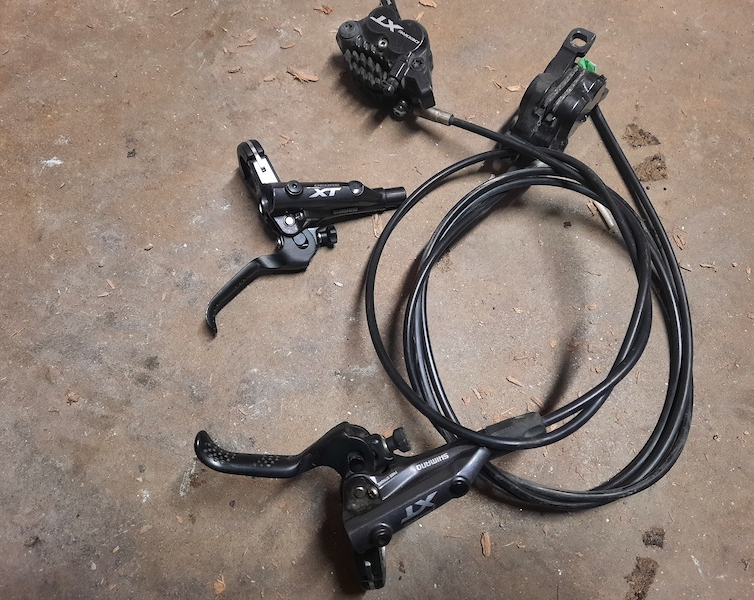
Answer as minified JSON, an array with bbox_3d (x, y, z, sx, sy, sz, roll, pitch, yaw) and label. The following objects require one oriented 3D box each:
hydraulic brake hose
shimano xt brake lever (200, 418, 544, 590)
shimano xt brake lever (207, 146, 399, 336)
[{"bbox_3d":[0.088,-0.017,0.331,0.196,0.058,0.258,0,64,0],"label":"hydraulic brake hose"},{"bbox_3d":[-0.004,0.096,0.275,0.168,0.060,0.079,0,64,0],"label":"shimano xt brake lever"},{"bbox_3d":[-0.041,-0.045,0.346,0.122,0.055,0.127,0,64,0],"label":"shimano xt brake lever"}]

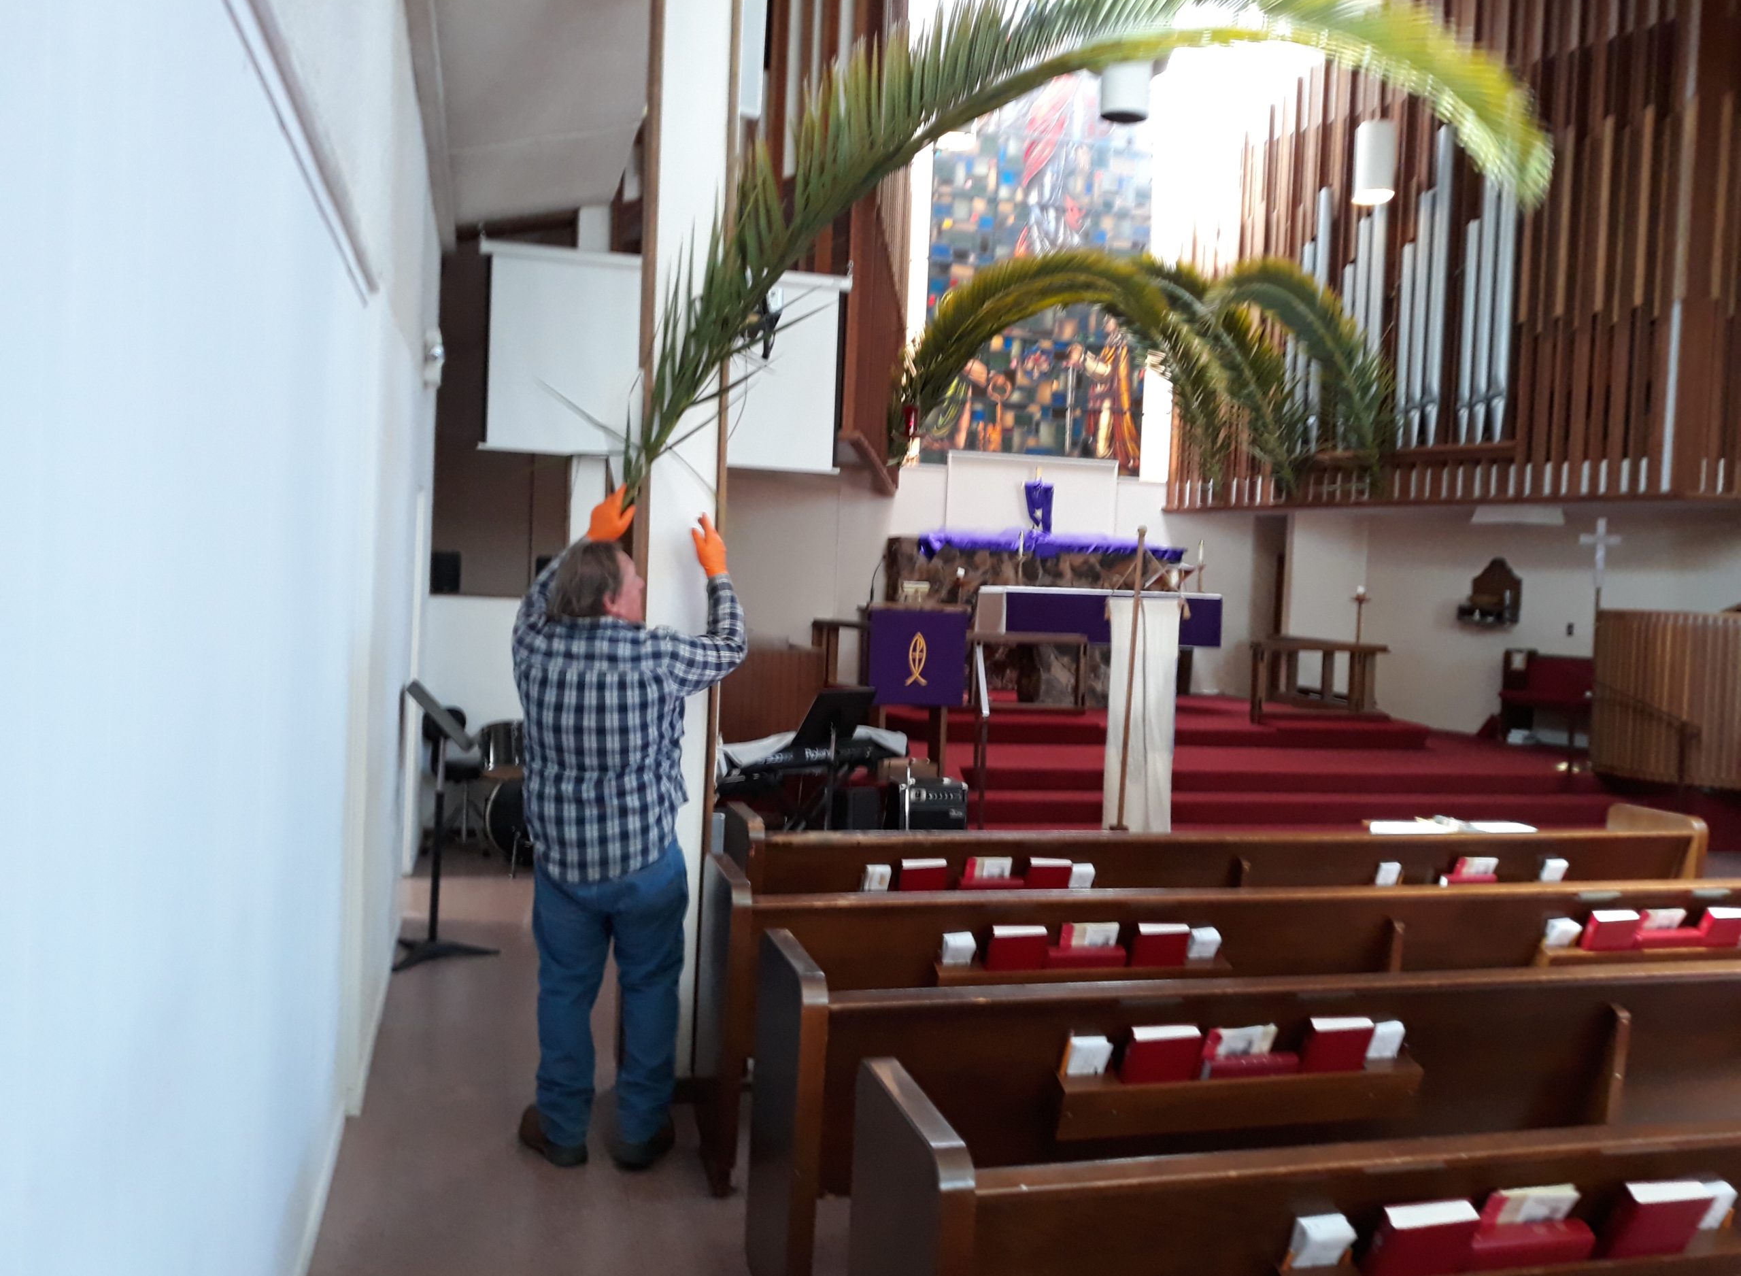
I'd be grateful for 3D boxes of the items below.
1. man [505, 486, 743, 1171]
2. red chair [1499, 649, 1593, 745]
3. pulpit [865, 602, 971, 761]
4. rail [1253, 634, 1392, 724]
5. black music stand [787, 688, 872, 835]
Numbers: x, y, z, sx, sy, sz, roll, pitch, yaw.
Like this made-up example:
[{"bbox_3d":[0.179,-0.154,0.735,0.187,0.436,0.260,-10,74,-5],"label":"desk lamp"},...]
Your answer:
[{"bbox_3d":[-0.715,0.530,4.104,0.670,1.890,0.550,2,2,-7],"label":"man"},{"bbox_3d":[6.349,0.592,12.896,0.500,0.870,1.120,2,2,-15],"label":"red chair"},{"bbox_3d":[0.256,0.345,9.225,0.670,1.120,0.450,2,2,-15],"label":"pulpit"},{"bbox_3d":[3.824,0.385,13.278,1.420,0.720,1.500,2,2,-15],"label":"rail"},{"bbox_3d":[-0.205,0.815,7.000,0.450,1.140,0.500,4,3,35],"label":"black music stand"}]

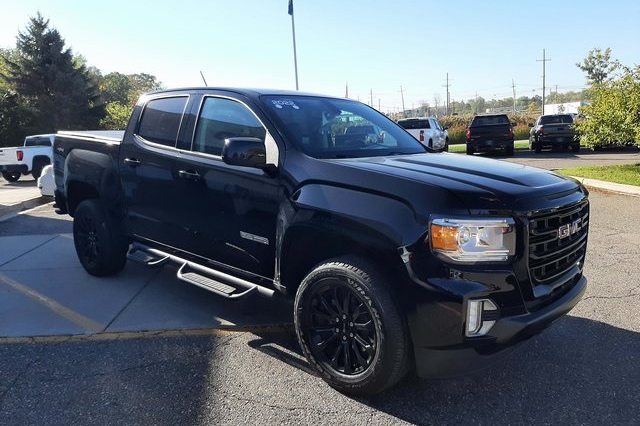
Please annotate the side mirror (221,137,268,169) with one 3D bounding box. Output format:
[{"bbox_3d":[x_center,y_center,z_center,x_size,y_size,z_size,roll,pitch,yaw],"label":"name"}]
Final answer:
[{"bbox_3d":[-0.468,-0.369,2.980,0.130,0.190,0.240,8,12,41],"label":"side mirror"}]

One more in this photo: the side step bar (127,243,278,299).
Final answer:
[{"bbox_3d":[-0.996,0.409,3.597,1.840,0.125,0.200,9,13,42],"label":"side step bar"}]

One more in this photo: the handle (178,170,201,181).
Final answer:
[{"bbox_3d":[-0.931,-0.268,3.430,0.240,0.050,0.060,8,12,41],"label":"handle"}]

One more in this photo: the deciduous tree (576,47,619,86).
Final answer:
[{"bbox_3d":[17.318,-7.395,30.000,2.600,5.600,2.600,4,11,30],"label":"deciduous tree"}]

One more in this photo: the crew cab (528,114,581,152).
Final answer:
[{"bbox_3d":[11.500,-3.930,23.570,1.910,1.790,5.400,2,10,20],"label":"crew cab"}]

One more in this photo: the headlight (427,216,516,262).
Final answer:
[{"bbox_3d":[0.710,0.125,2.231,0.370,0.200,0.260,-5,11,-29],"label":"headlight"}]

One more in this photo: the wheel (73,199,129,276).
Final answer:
[{"bbox_3d":[-2.220,0.246,4.890,0.775,0.775,0.270,8,12,41],"label":"wheel"}]

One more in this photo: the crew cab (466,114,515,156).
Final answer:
[{"bbox_3d":[8.276,-3.836,23.116,2.060,1.920,5.880,2,10,20],"label":"crew cab"}]

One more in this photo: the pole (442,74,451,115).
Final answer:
[{"bbox_3d":[30.263,-27.033,115.000,2.100,13.000,0.350,1,10,15],"label":"pole"}]

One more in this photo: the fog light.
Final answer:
[{"bbox_3d":[0.725,0.476,2.165,0.150,0.180,0.100,-5,11,-27],"label":"fog light"}]

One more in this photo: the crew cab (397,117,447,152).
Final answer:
[{"bbox_3d":[4.830,-3.800,23.700,2.070,1.940,5.850,2,11,23],"label":"crew cab"}]

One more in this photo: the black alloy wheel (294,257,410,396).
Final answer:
[{"bbox_3d":[0.177,0.623,2.680,0.770,0.770,0.260,9,13,42],"label":"black alloy wheel"}]

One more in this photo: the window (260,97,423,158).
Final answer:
[{"bbox_3d":[0.236,-0.667,3.496,1.420,0.150,0.740,-10,48,-47],"label":"window"}]

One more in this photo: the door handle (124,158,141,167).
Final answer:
[{"bbox_3d":[-1.545,-0.416,3.961,0.240,0.055,0.055,9,13,42],"label":"door handle"}]

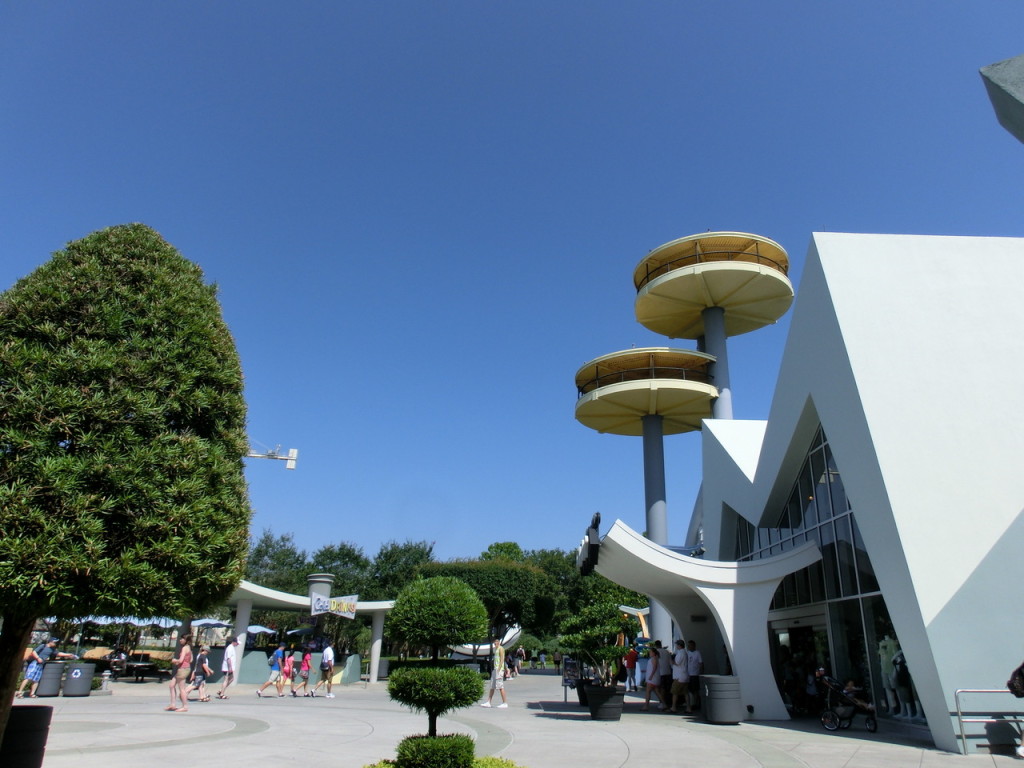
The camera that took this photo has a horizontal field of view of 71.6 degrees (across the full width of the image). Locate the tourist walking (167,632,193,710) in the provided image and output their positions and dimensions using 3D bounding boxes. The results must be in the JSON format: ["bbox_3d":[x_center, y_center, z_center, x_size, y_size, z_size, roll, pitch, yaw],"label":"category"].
[{"bbox_3d":[-7.587,6.717,16.526,0.600,1.650,0.500,8,-22,-19],"label":"tourist walking"}]

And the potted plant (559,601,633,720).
[{"bbox_3d":[2.135,6.884,17.521,1.750,2.500,1.700,1,-21,0],"label":"potted plant"}]

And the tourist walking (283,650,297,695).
[{"bbox_3d":[-7.475,9.767,24.018,0.500,1.451,0.450,5,-21,-11],"label":"tourist walking"}]

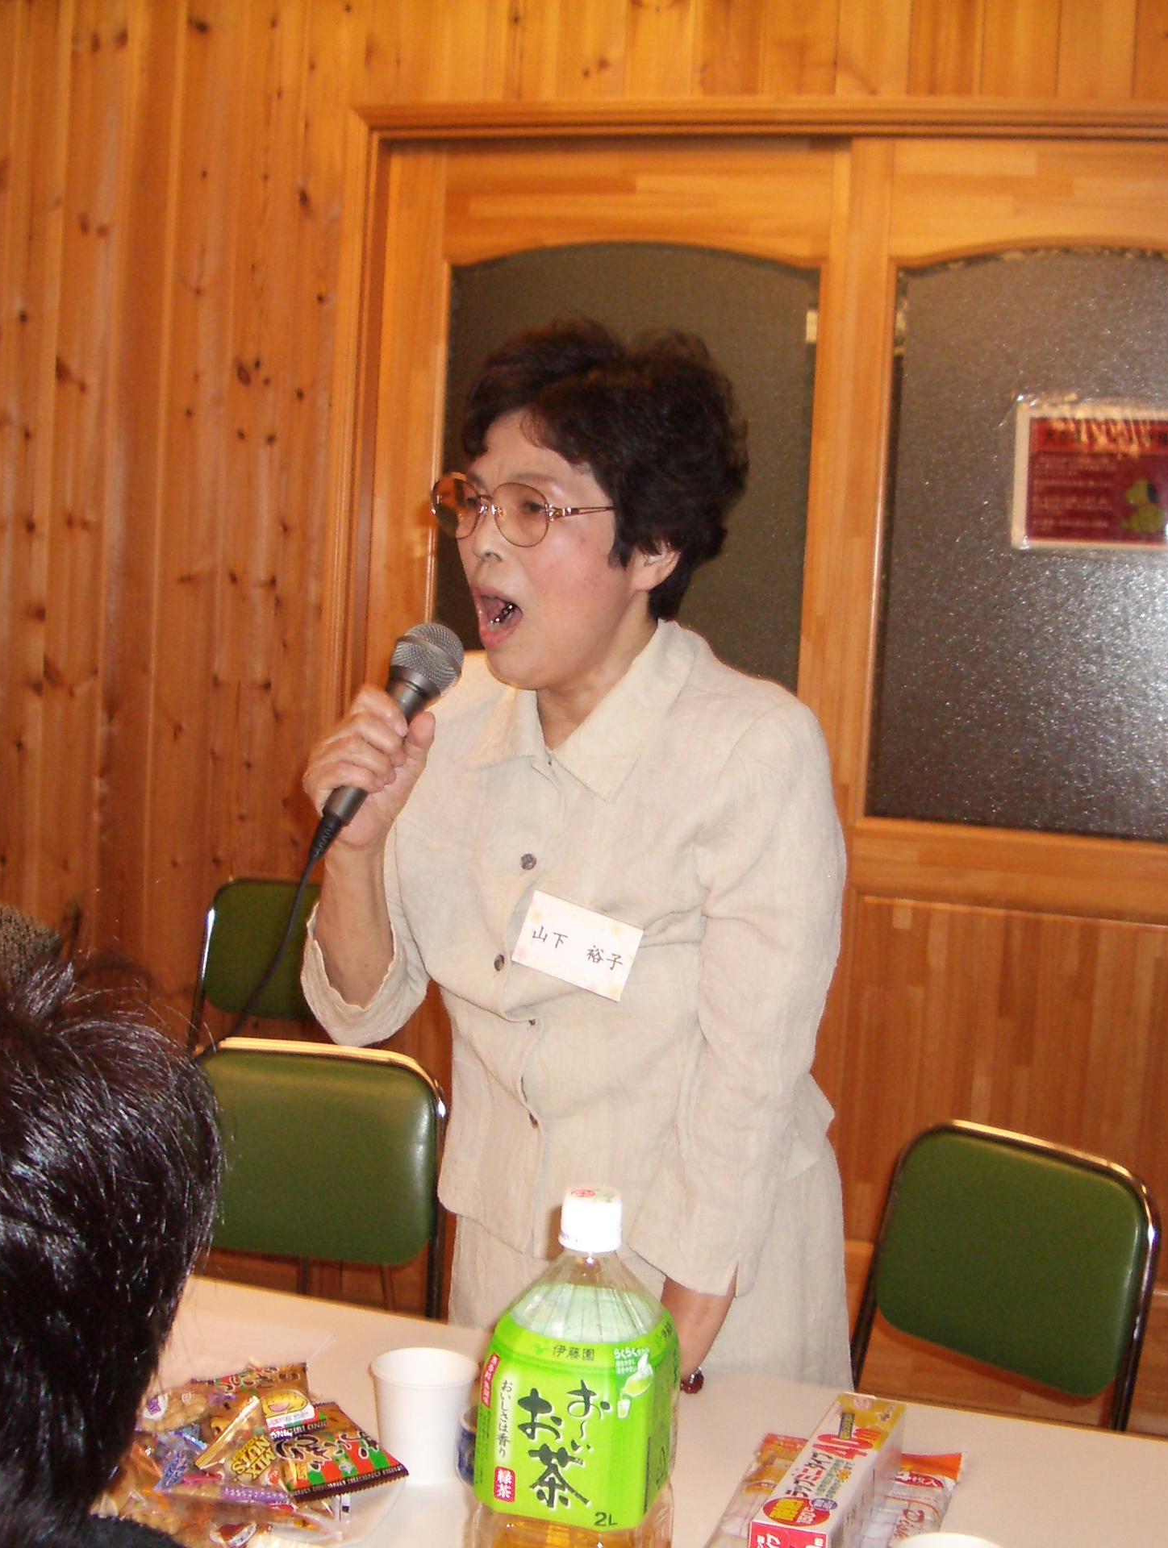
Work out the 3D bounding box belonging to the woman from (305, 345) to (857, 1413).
[{"bbox_3d":[-0.026,0.396,1.690,0.430,1.495,0.400,6,6,30],"label":"woman"}]

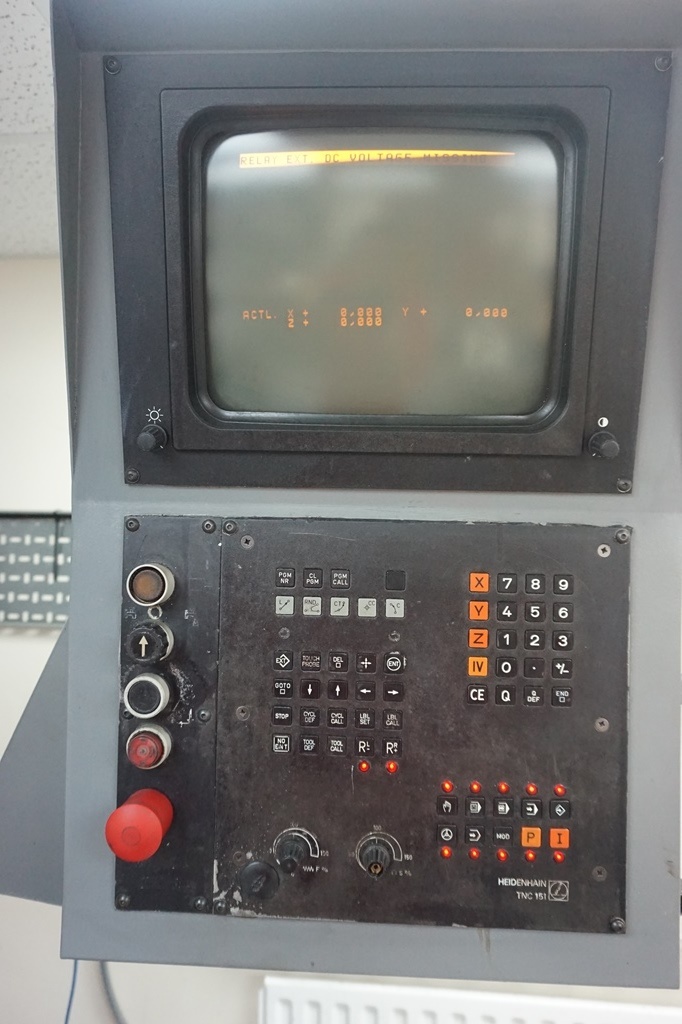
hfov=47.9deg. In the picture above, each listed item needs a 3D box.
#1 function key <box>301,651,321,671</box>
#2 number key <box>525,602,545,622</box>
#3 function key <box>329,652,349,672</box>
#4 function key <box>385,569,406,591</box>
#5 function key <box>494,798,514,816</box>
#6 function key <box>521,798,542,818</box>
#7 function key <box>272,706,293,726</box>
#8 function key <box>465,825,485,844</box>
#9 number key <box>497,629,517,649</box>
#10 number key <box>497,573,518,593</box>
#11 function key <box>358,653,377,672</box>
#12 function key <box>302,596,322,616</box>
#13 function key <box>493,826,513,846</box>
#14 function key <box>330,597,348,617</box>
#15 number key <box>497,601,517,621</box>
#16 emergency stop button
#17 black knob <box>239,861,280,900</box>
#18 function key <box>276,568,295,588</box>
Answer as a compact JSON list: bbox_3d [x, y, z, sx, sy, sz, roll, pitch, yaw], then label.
[{"bbox_3d":[-0.021,0.105,0.537,0.013,0.013,0.006,1,-1,3],"label":"function key"},{"bbox_3d":[0.134,0.069,0.530,0.013,0.013,0.006,1,-1,3],"label":"number key"},{"bbox_3d":[-0.001,0.104,0.531,0.013,0.013,0.004,1,-2,2],"label":"function key"},{"bbox_3d":[0.038,0.048,0.535,0.013,0.013,0.006,1,-1,3],"label":"function key"},{"bbox_3d":[0.111,0.202,0.524,0.013,0.013,0.004,1,-2,2],"label":"function key"},{"bbox_3d":[0.132,0.206,0.533,0.013,0.013,0.005,1,-1,2],"label":"function key"},{"bbox_3d":[-0.040,0.141,0.531,0.013,0.013,0.004,1,-2,2],"label":"function key"},{"bbox_3d":[0.093,0.224,0.534,0.013,0.013,0.005,1,-1,2],"label":"function key"},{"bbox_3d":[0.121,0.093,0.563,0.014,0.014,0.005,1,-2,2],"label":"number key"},{"bbox_3d":[0.115,0.049,0.529,0.013,0.013,0.004,1,-2,2],"label":"number key"},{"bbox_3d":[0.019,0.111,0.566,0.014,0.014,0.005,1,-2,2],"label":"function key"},{"bbox_3d":[-0.020,0.066,0.537,0.013,0.013,0.006,1,-1,3],"label":"function key"},{"bbox_3d":[0.111,0.221,0.524,0.013,0.013,0.004,1,-2,2],"label":"function key"},{"bbox_3d":[0.000,0.066,0.532,0.013,0.013,0.004,1,-2,2],"label":"function key"},{"bbox_3d":[0.116,0.070,0.537,0.013,0.013,0.005,1,-1,2],"label":"number key"},{"bbox_3d":[-0.142,0.221,0.543,0.040,0.040,0.043,1,-2,2],"label":"emergency stop button"},{"bbox_3d":[-0.057,0.258,0.537,0.026,0.026,0.010,1,-1,2],"label":"black knob"},{"bbox_3d":[-0.039,0.047,0.544,0.013,0.013,0.005,1,-1,2],"label":"function key"}]

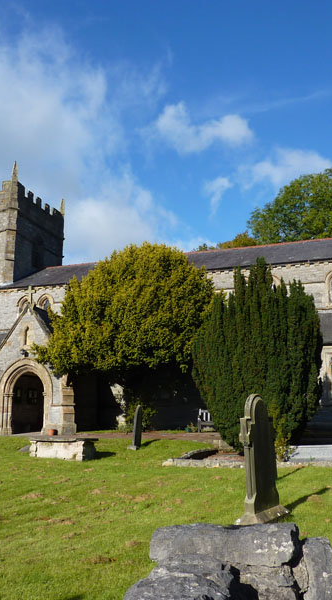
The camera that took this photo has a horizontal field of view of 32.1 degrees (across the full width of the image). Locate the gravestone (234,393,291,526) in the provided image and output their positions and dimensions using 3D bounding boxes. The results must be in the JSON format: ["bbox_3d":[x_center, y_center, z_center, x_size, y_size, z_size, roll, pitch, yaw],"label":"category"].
[{"bbox_3d":[1.348,2.191,8.138,0.400,1.690,0.920,-7,-12,33],"label":"gravestone"}]

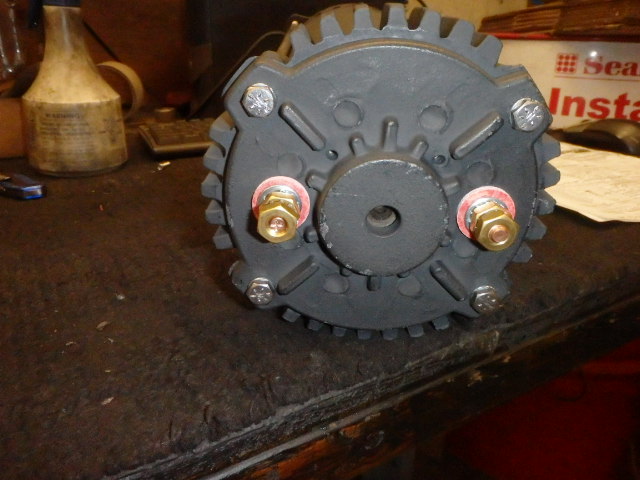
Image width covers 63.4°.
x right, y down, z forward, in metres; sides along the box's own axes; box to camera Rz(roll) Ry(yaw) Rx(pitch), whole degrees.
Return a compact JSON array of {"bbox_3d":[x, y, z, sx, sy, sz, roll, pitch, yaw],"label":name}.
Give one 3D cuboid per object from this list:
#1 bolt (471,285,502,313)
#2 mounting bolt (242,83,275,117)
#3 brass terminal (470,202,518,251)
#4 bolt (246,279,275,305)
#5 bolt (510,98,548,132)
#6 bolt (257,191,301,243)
[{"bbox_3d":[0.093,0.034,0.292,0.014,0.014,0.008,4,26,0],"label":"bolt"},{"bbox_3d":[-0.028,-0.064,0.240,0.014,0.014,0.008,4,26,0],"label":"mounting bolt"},{"bbox_3d":[0.087,-0.008,0.260,0.019,0.020,0.022,4,26,0],"label":"brass terminal"},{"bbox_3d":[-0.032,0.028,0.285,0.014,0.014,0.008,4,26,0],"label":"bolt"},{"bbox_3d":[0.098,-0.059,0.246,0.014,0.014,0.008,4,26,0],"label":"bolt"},{"bbox_3d":[-0.020,-0.013,0.253,0.019,0.020,0.022,4,26,0],"label":"bolt"}]

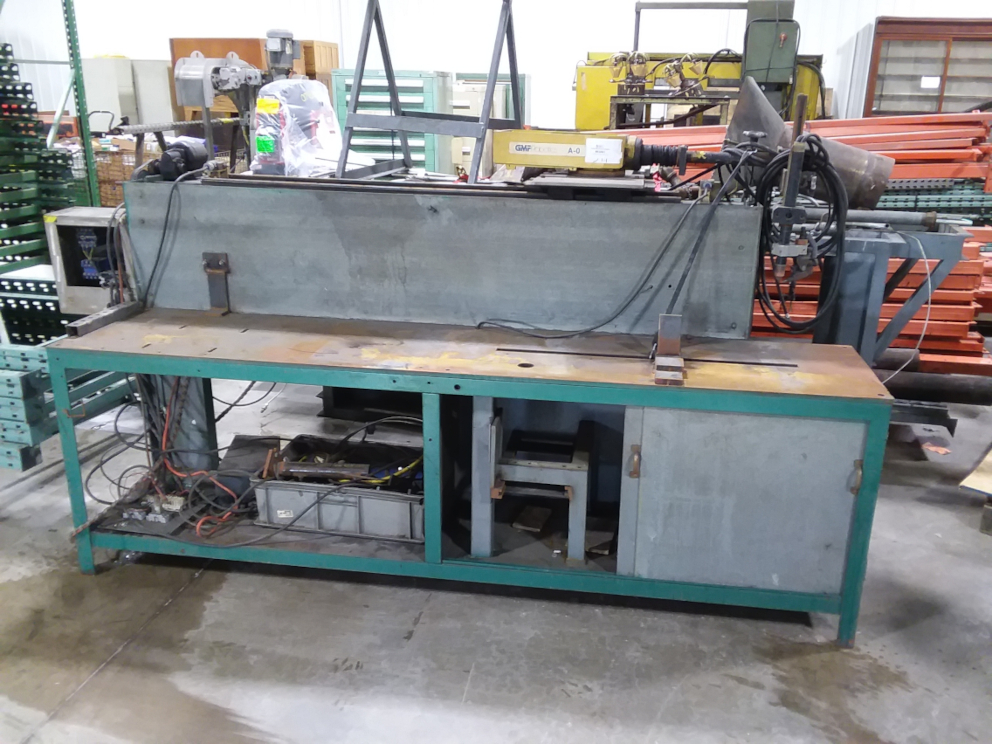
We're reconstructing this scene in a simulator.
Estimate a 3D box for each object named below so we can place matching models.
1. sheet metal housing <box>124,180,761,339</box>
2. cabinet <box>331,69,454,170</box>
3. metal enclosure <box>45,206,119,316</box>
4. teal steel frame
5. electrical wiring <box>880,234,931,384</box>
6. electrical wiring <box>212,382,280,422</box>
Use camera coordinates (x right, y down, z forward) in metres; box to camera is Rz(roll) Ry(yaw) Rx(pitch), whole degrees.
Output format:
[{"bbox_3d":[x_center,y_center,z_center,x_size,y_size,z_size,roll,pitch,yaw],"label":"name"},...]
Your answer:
[{"bbox_3d":[-0.206,-0.426,2.969,2.159,0.444,0.290,3,18,7],"label":"sheet metal housing"},{"bbox_3d":[-0.742,-1.447,6.268,0.703,1.520,0.700,3,18,7],"label":"cabinet"},{"bbox_3d":[-1.447,-0.412,3.107,0.300,0.357,0.220,3,18,7],"label":"metal enclosure"},{"bbox_3d":[-0.117,0.293,2.756,2.468,0.785,0.526,3,18,7],"label":"teal steel frame"},{"bbox_3d":[1.386,-0.215,2.812,0.169,0.482,0.150,3,18,7],"label":"electrical wiring"},{"bbox_3d":[-1.013,0.112,3.373,0.260,0.170,0.130,3,18,7],"label":"electrical wiring"}]

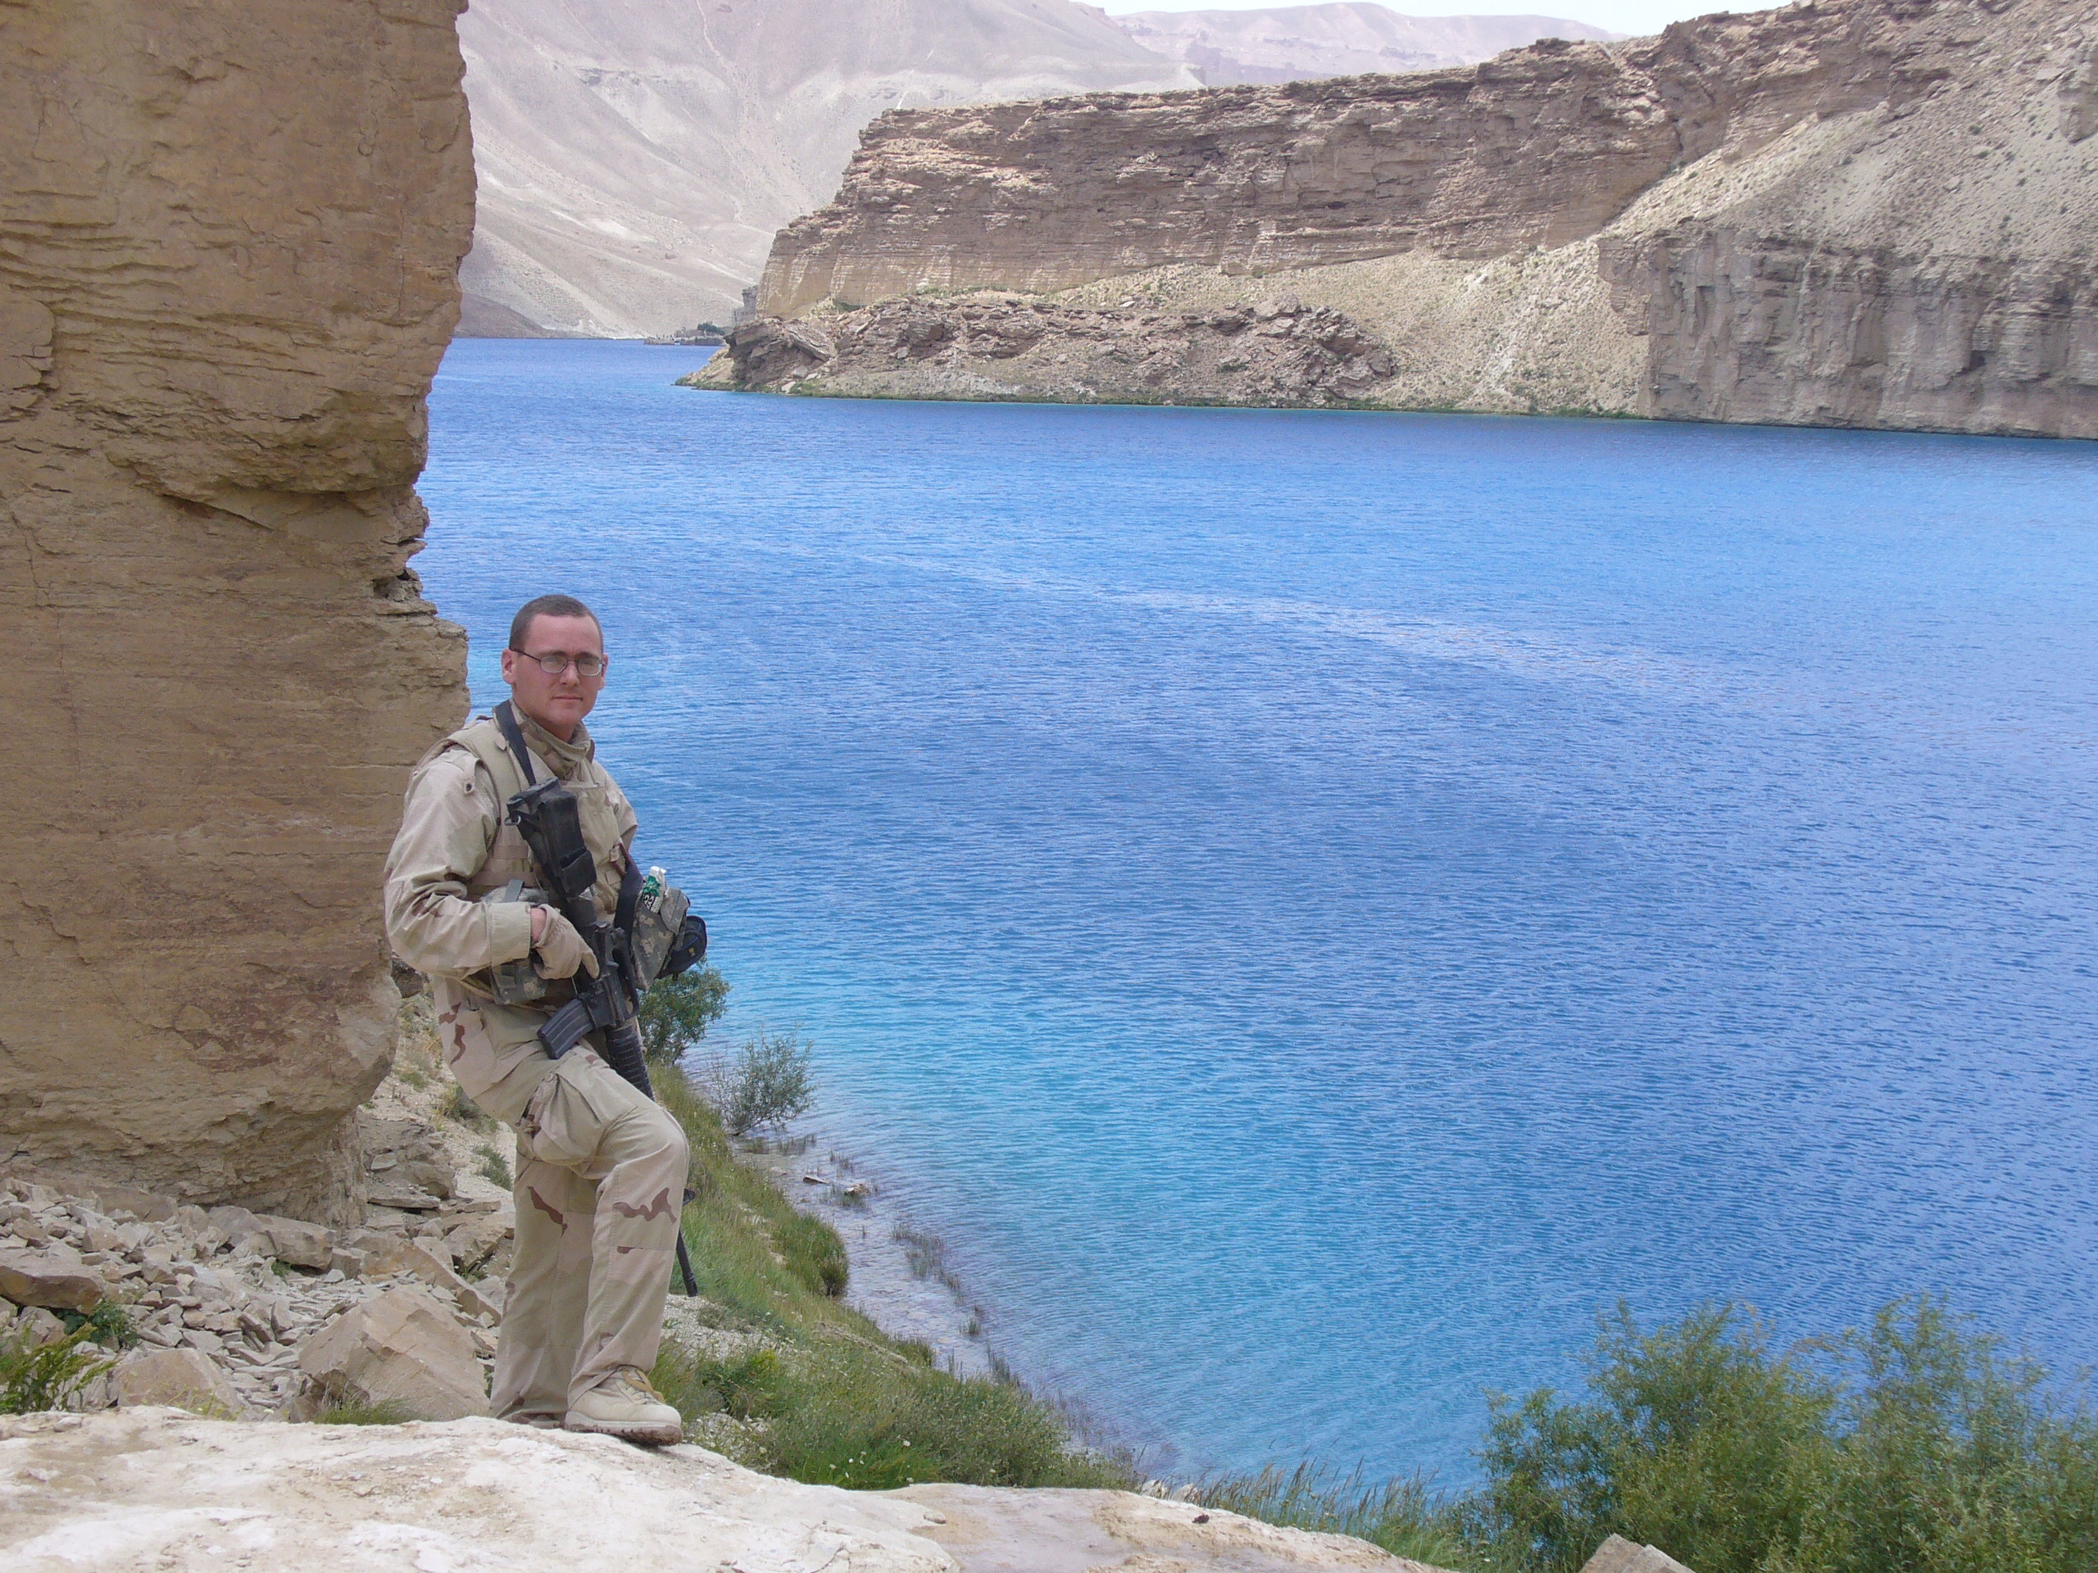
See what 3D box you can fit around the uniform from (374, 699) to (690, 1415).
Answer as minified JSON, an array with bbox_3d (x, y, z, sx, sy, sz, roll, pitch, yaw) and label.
[{"bbox_3d":[-0.937,0.505,6.650,0.580,1.300,0.520,-6,10,-42],"label":"uniform"}]

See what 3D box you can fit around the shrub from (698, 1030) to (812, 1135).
[{"bbox_3d":[-1.770,1.800,22.000,0.690,0.660,0.650,0,7,0],"label":"shrub"}]

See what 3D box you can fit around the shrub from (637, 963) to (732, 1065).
[{"bbox_3d":[-2.389,1.467,23.500,0.680,0.660,0.650,0,7,0],"label":"shrub"}]

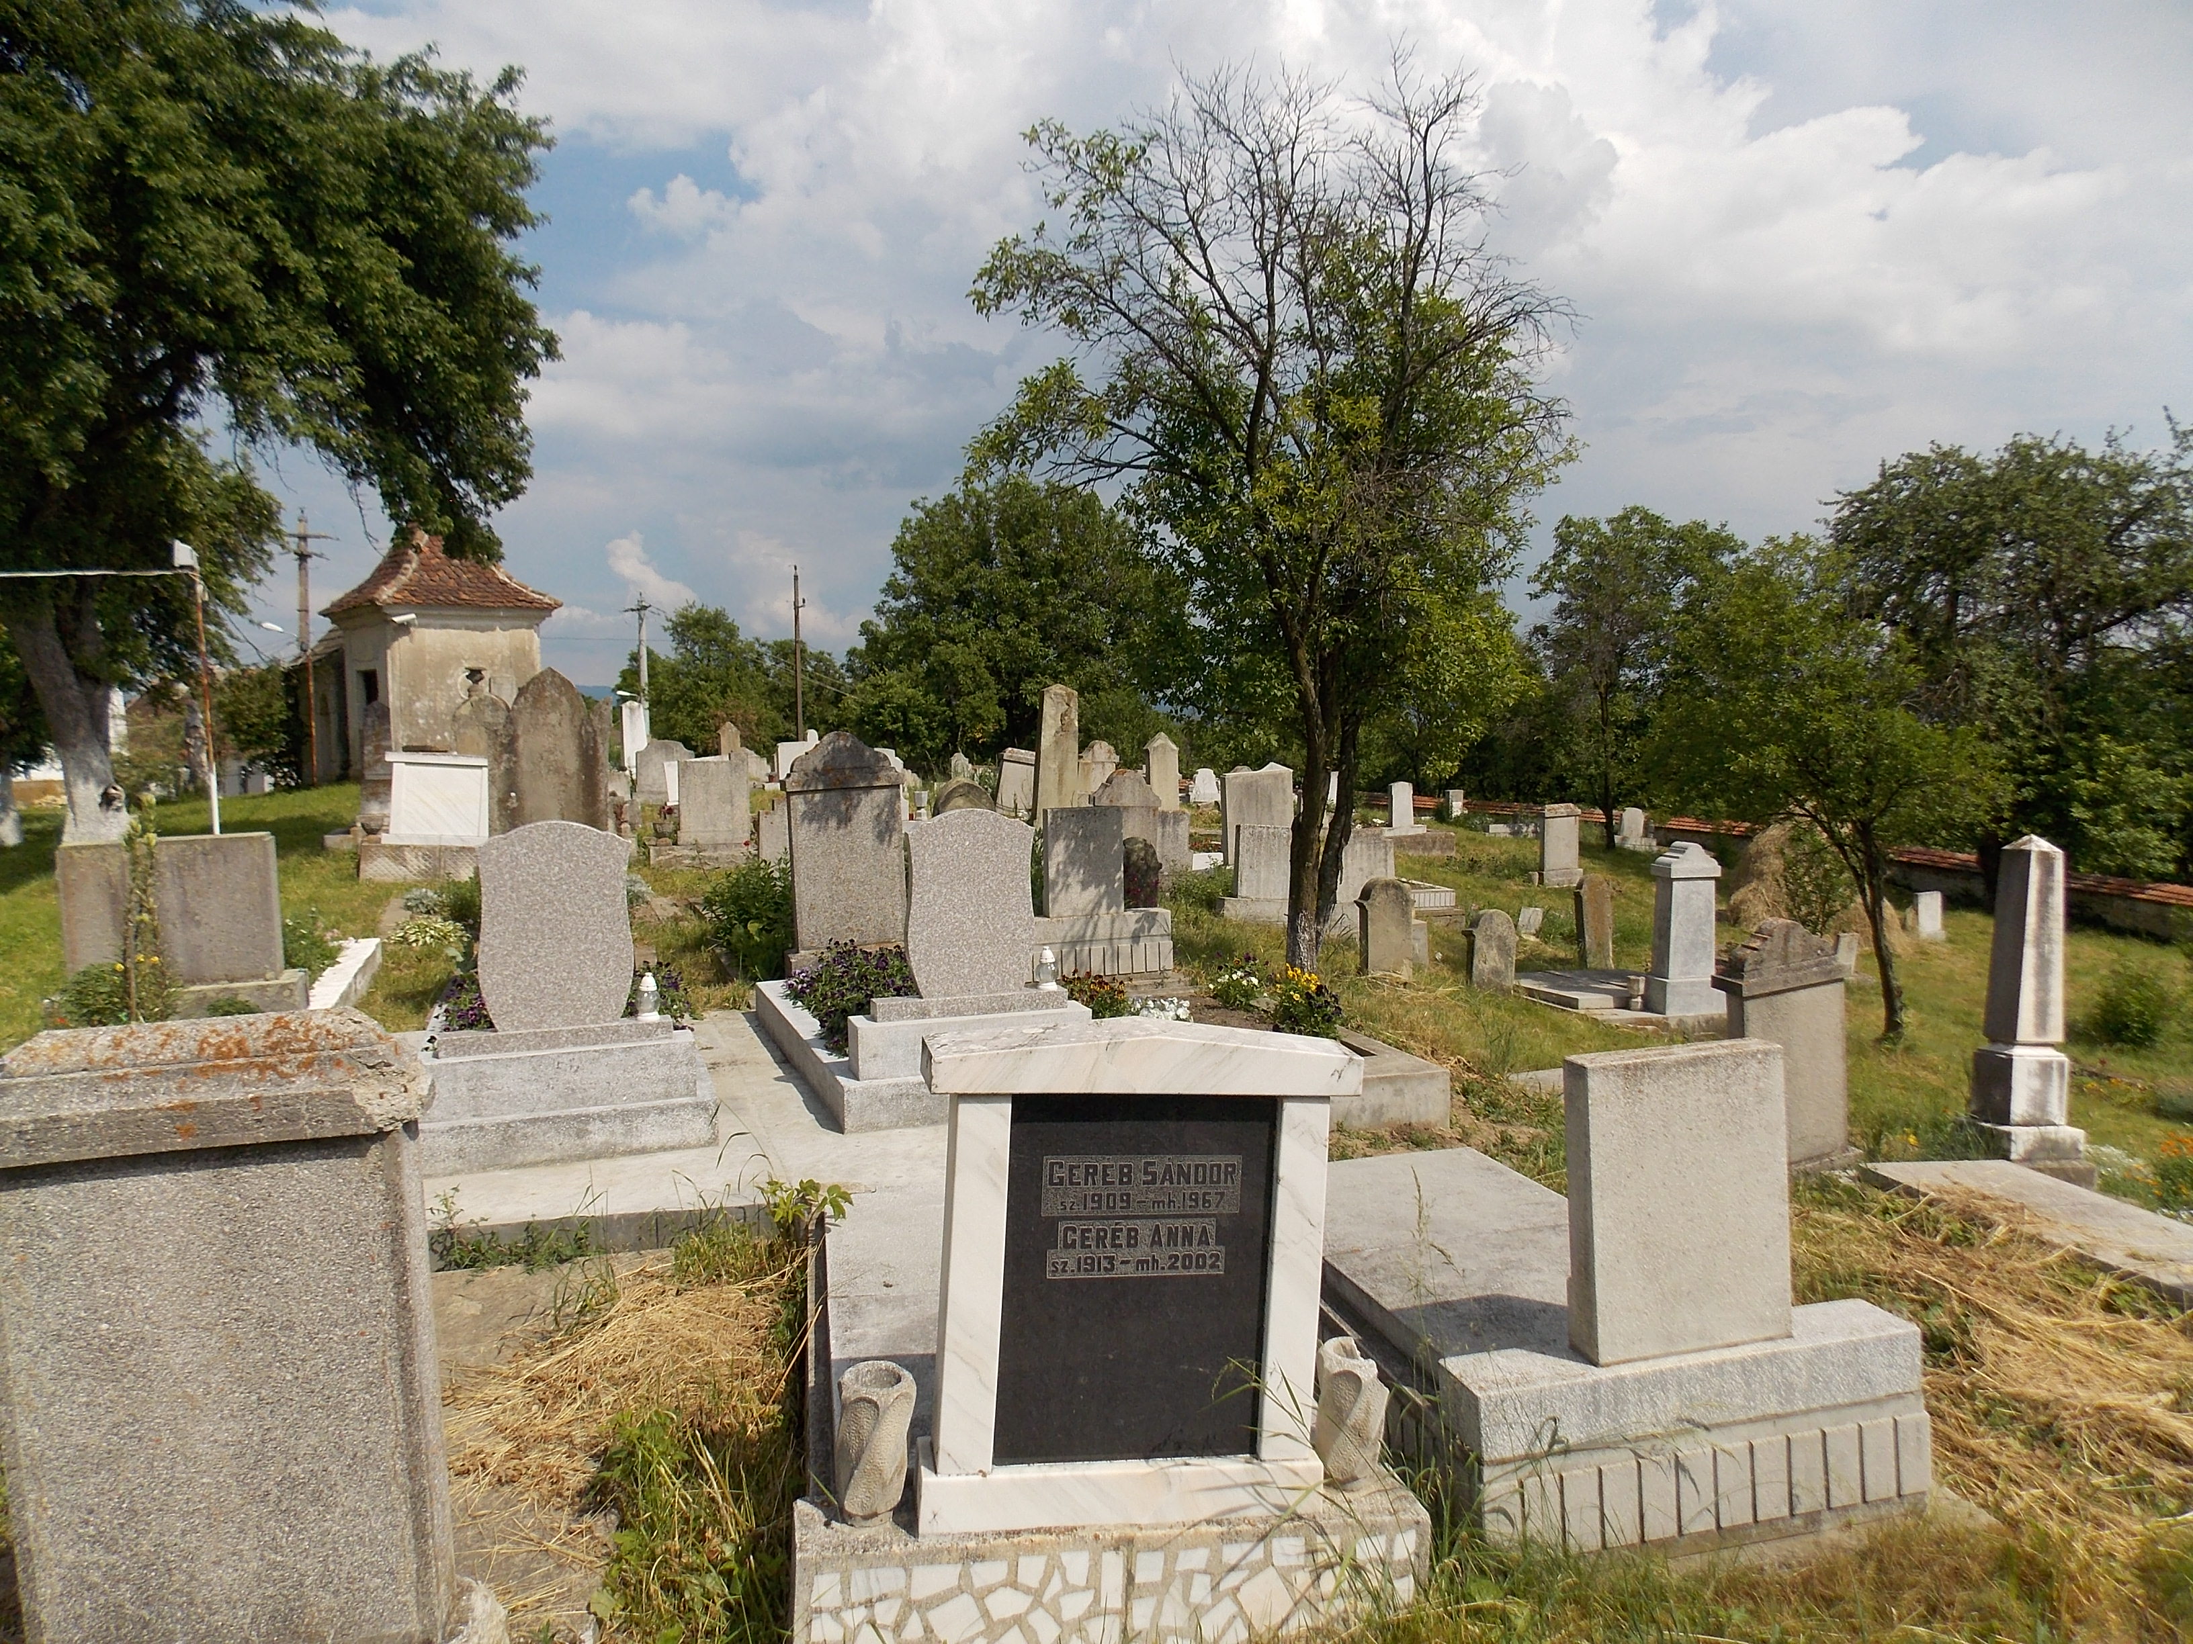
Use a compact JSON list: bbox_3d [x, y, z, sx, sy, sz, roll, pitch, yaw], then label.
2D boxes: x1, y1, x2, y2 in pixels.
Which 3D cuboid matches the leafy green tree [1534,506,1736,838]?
[{"bbox_3d":[11.390,-3.080,31.000,4.300,7.200,4.200,-2,3,0],"label":"leafy green tree"}]

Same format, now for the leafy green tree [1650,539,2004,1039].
[{"bbox_3d":[5.416,-0.248,10.800,2.550,3.700,2.500,0,5,0],"label":"leafy green tree"}]

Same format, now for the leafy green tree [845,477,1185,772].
[{"bbox_3d":[-2.402,-5.738,43.000,9.900,8.800,9.200,0,5,0],"label":"leafy green tree"}]

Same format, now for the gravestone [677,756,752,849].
[{"bbox_3d":[-3.356,-0.173,12.800,0.600,0.760,0.150,-3,3,-14],"label":"gravestone"}]

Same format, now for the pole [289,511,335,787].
[{"bbox_3d":[-21.587,-4.750,40.000,1.250,7.500,0.350,-2,3,-5],"label":"pole"}]

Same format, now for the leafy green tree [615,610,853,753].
[{"bbox_3d":[-14.175,-5.328,57.000,9.200,6.100,7.500,0,5,0],"label":"leafy green tree"}]

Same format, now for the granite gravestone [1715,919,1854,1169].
[{"bbox_3d":[2.880,0.929,6.100,0.640,1.010,0.160,-3,3,-25],"label":"granite gravestone"}]

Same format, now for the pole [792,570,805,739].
[{"bbox_3d":[-10.843,-5.702,53.000,0.420,7.300,0.350,0,5,0],"label":"pole"}]

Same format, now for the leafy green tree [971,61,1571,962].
[{"bbox_3d":[1.145,-2.039,9.500,3.850,5.950,3.700,-2,3,0],"label":"leafy green tree"}]

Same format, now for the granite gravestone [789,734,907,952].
[{"bbox_3d":[-1.342,0.116,7.900,0.640,1.190,0.170,-3,3,-15],"label":"granite gravestone"}]

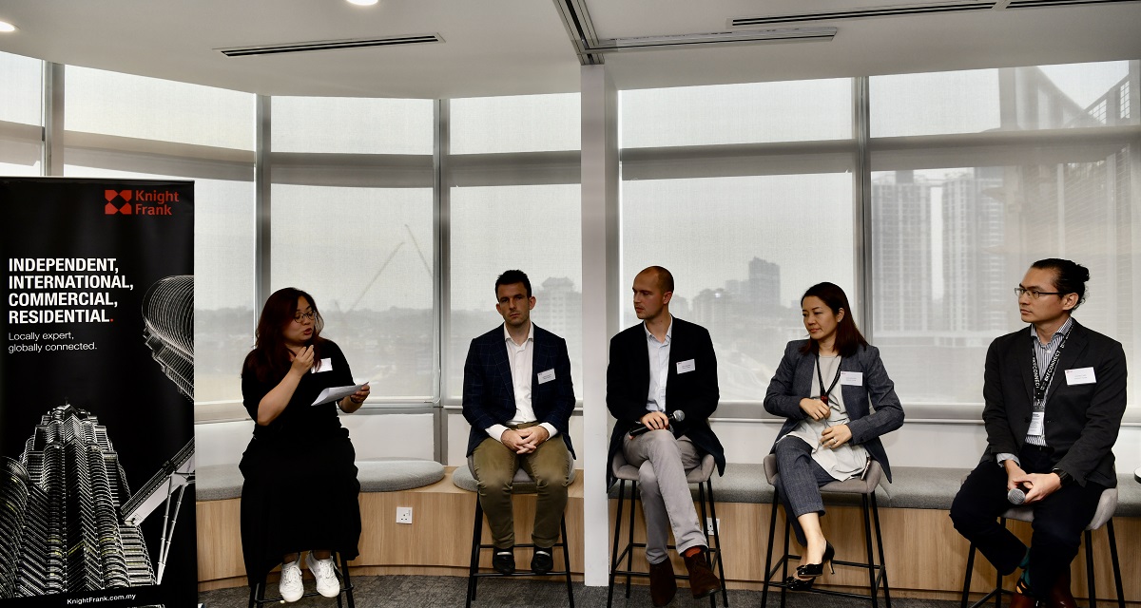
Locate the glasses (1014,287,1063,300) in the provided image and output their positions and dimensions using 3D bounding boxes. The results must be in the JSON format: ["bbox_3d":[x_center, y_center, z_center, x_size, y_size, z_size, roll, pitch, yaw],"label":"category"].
[{"bbox_3d":[1.755,-0.030,2.800,0.140,0.042,0.140,0,-1,-8],"label":"glasses"}]

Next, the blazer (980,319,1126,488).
[{"bbox_3d":[1.803,0.376,2.857,0.459,0.635,0.450,-1,-1,38],"label":"blazer"}]

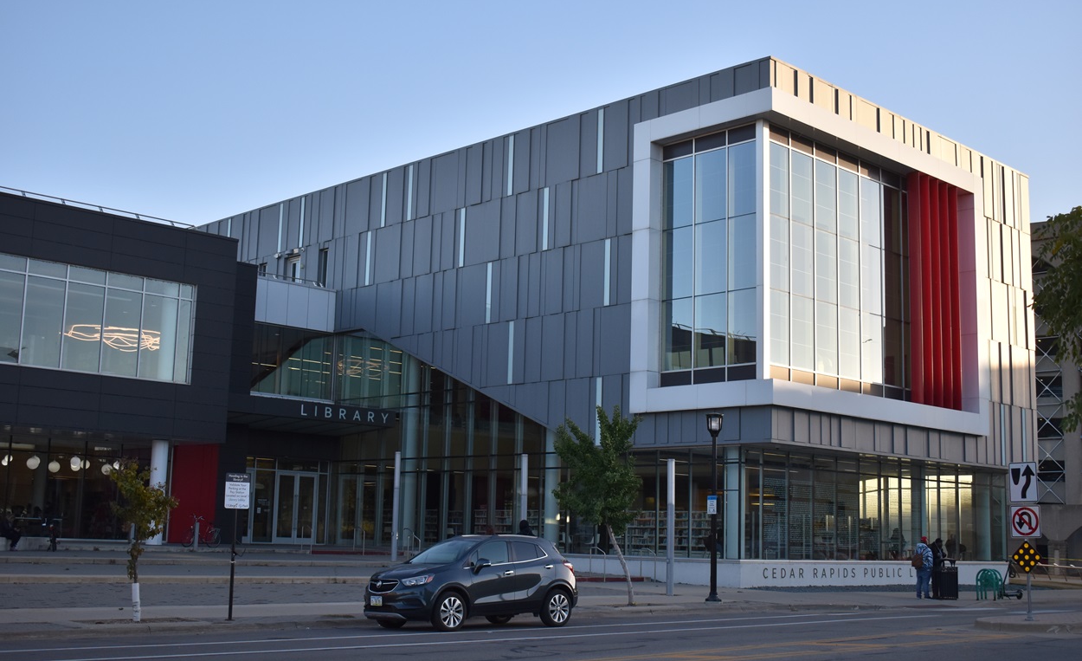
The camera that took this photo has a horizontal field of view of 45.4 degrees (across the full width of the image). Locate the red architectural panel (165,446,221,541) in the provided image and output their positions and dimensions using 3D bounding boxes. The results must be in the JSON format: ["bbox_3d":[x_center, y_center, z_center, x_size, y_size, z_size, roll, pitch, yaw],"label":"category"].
[{"bbox_3d":[-13.222,6.230,49.300,0.200,3.740,3.500,10,-12,-44],"label":"red architectural panel"}]

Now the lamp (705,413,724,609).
[{"bbox_3d":[4.248,4.290,31.607,0.450,4.570,0.450,1,-9,0],"label":"lamp"}]

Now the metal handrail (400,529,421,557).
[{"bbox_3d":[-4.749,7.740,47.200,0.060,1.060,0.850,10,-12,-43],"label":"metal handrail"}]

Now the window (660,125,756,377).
[{"bbox_3d":[5.325,-2.297,41.158,0.200,8.100,3.800,10,-12,-44],"label":"window"}]

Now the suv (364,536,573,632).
[{"bbox_3d":[-1.180,4.450,23.100,4.270,1.660,1.800,10,-12,-44],"label":"suv"}]

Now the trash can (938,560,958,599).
[{"bbox_3d":[11.660,7.089,36.937,0.530,1.140,0.530,1,-9,0],"label":"trash can"}]

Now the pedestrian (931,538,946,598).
[{"bbox_3d":[11.385,6.839,37.189,0.470,1.700,0.500,-1,-9,17],"label":"pedestrian"}]

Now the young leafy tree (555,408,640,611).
[{"bbox_3d":[1.257,3.957,29.100,1.980,4.470,1.900,1,-9,0],"label":"young leafy tree"}]

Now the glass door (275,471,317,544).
[{"bbox_3d":[-9.846,7.142,52.021,2.030,2.800,0.120,10,-12,-44],"label":"glass door"}]

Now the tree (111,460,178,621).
[{"bbox_3d":[-6.252,3.334,20.400,1.070,2.500,1.050,1,-9,0],"label":"tree"}]

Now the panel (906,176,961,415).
[{"bbox_3d":[13.960,-1.335,45.722,2.800,8.100,0.500,10,-12,-44],"label":"panel"}]

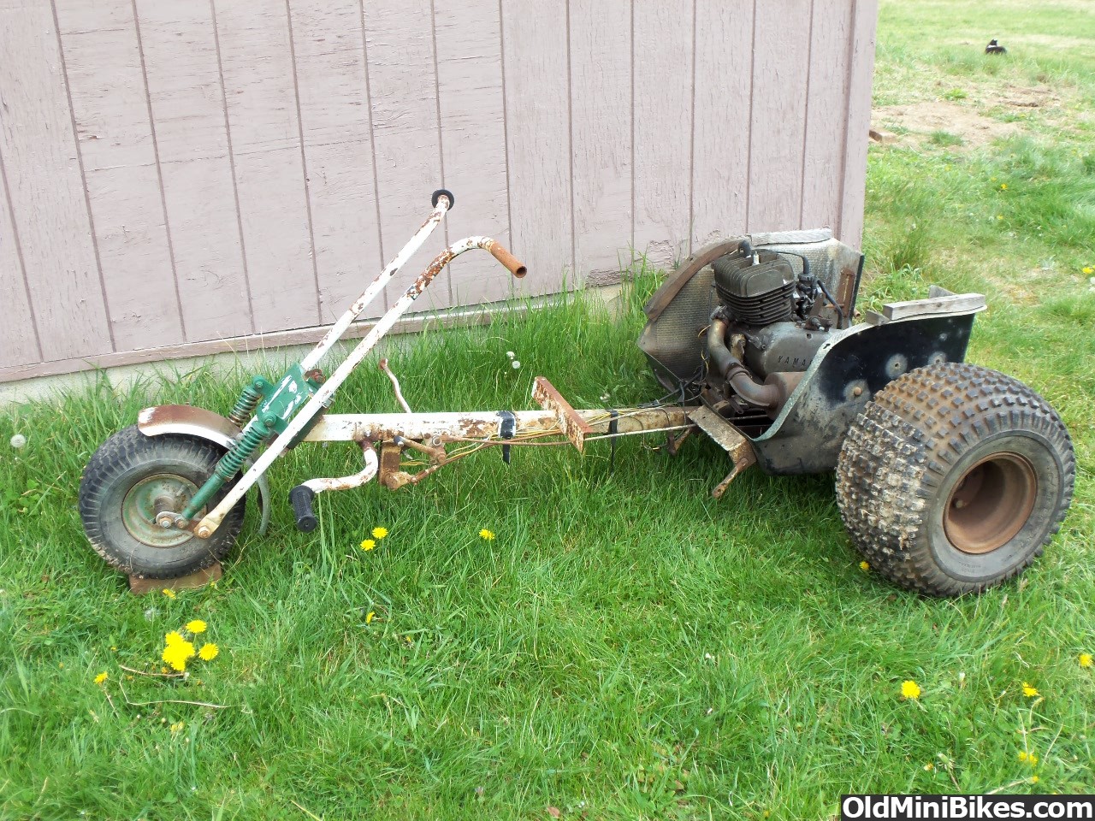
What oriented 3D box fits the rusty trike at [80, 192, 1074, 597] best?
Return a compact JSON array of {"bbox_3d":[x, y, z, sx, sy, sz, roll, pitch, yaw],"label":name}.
[{"bbox_3d":[0.009,-0.064,2.740,2.080,0.825,1.200,-8,24,-17],"label":"rusty trike"}]

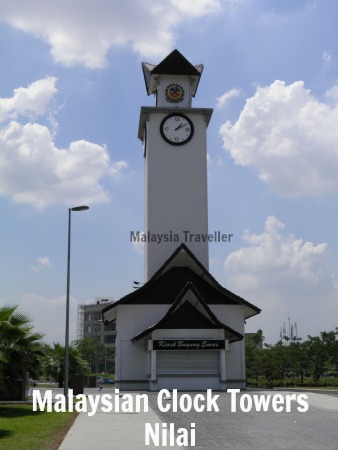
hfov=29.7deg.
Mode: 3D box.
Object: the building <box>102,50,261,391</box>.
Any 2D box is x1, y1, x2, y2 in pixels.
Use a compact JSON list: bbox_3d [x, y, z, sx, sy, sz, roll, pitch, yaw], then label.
[{"bbox_3d":[0.591,-1.175,46.376,10.343,25.289,13.263,1,-12,-5],"label":"building"}]

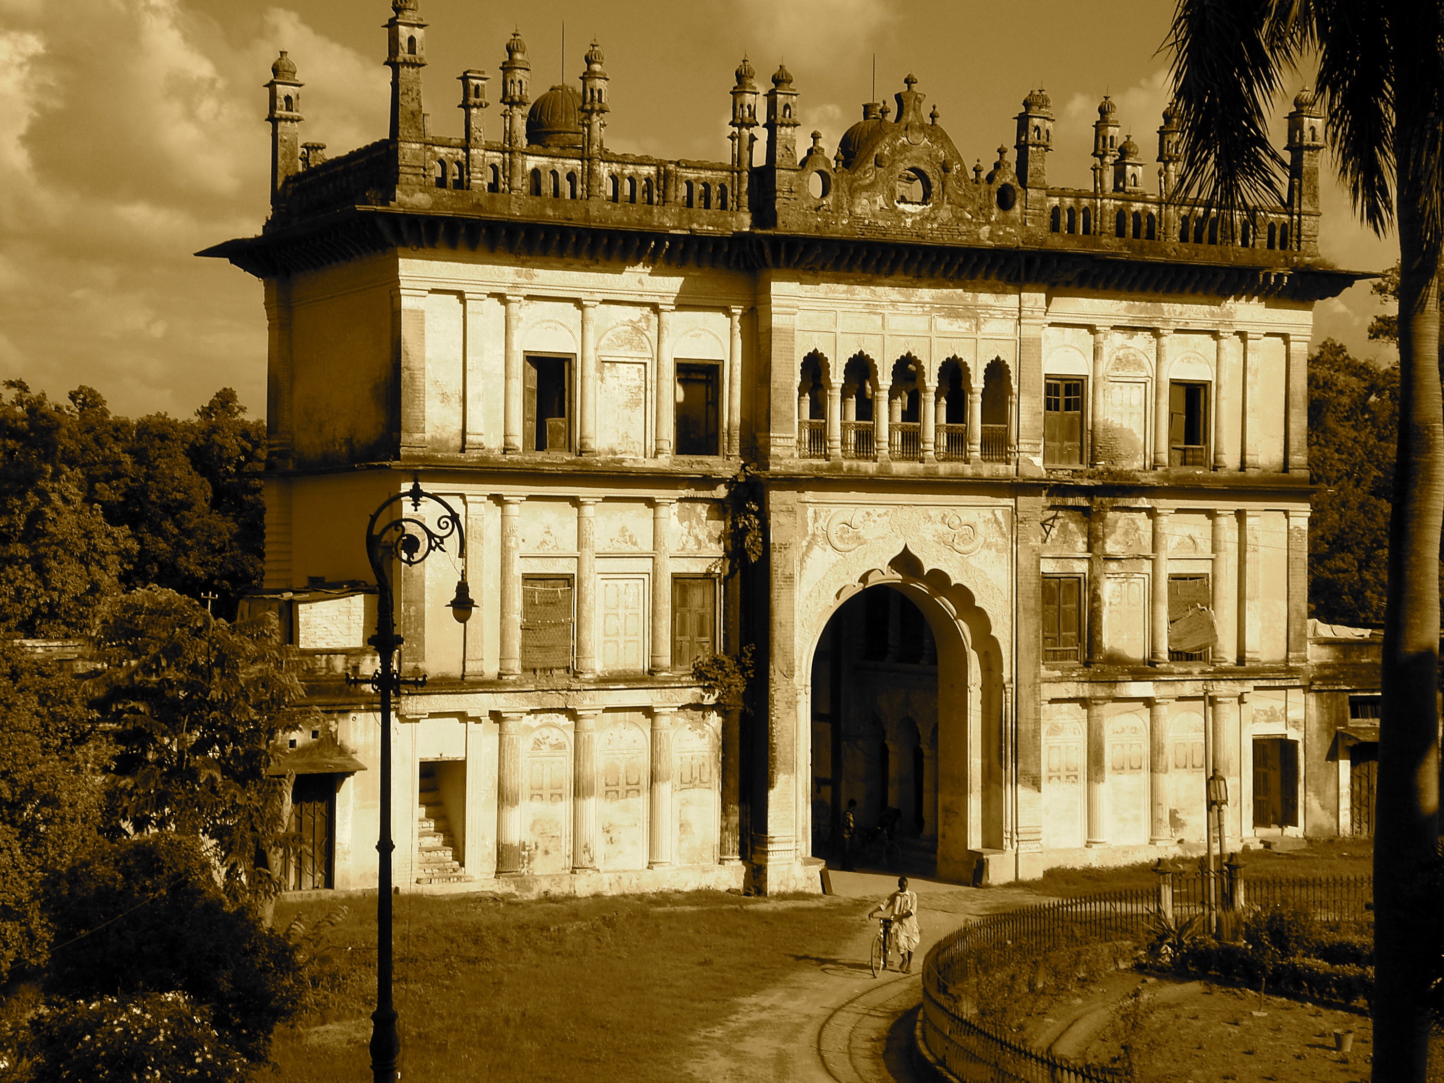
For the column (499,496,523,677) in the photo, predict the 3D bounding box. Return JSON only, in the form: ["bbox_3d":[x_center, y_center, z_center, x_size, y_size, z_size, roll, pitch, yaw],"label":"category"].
[{"bbox_3d":[-4.422,0.954,55.090,0.430,3.767,0.380,0,0,-28],"label":"column"}]

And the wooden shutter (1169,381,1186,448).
[{"bbox_3d":[10.652,-2.976,61.418,0.550,1.532,0.060,1,0,-44],"label":"wooden shutter"}]

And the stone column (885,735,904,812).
[{"bbox_3d":[4.203,5.852,64.000,0.380,2.280,0.380,1,-1,-24],"label":"stone column"}]

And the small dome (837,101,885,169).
[{"bbox_3d":[3.811,-10.234,66.500,1.720,1.770,1.720,0,-1,0],"label":"small dome"}]

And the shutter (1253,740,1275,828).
[{"bbox_3d":[13.089,5.829,63.456,0.630,2.150,0.070,0,0,-36],"label":"shutter"}]

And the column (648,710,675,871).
[{"bbox_3d":[-1.282,5.225,55.839,0.520,3.430,0.520,0,-1,0],"label":"column"}]

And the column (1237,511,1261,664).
[{"bbox_3d":[12.432,1.077,61.949,0.440,3.620,0.400,1,-1,-24],"label":"column"}]

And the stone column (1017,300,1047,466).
[{"bbox_3d":[7.085,-3.597,60.027,0.660,3.797,0.450,0,0,-28],"label":"stone column"}]

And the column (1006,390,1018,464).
[{"bbox_3d":[6.529,-2.591,59.178,0.290,1.650,0.290,0,0,0],"label":"column"}]

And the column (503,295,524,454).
[{"bbox_3d":[-4.377,-3.494,55.110,0.380,3.304,0.340,0,0,-28],"label":"column"}]

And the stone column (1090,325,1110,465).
[{"bbox_3d":[8.919,-3.447,62.121,0.380,3.279,0.340,0,0,-28],"label":"stone column"}]

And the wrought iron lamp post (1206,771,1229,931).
[{"bbox_3d":[9.527,5.950,50.500,0.380,3.160,0.380,1,-1,-24],"label":"wrought iron lamp post"}]

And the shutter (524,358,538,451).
[{"bbox_3d":[-4.003,-2.866,55.178,0.060,1.970,0.500,0,0,24],"label":"shutter"}]

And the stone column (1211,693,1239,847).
[{"bbox_3d":[11.821,5.322,61.677,0.500,3.520,0.500,1,-1,-24],"label":"stone column"}]

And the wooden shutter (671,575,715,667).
[{"bbox_3d":[-0.609,1.733,55.821,1.040,1.954,0.100,0,0,-26],"label":"wooden shutter"}]

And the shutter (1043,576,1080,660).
[{"bbox_3d":[8.002,1.791,61.924,0.999,1.958,0.080,0,0,-28],"label":"shutter"}]

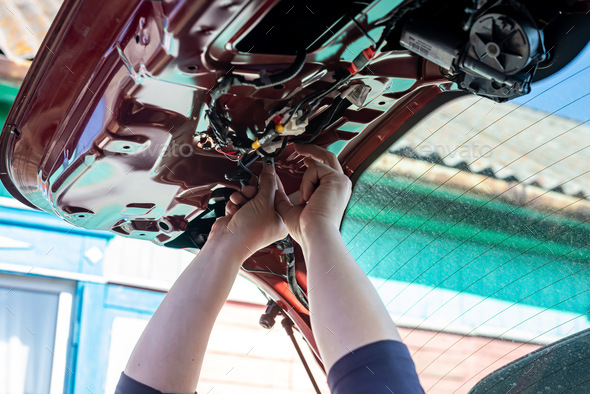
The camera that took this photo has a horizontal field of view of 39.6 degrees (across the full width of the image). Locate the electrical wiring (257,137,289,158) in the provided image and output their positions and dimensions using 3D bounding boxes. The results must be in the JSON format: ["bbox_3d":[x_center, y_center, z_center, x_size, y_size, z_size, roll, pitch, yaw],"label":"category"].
[{"bbox_3d":[-0.031,-0.069,1.150,0.043,0.027,0.020,0,-17,0],"label":"electrical wiring"}]

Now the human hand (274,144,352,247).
[{"bbox_3d":[0.024,0.000,1.120,0.088,0.122,0.090,6,-18,-17],"label":"human hand"}]

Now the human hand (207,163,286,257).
[{"bbox_3d":[-0.063,0.018,1.130,0.085,0.115,0.085,12,-17,17],"label":"human hand"}]

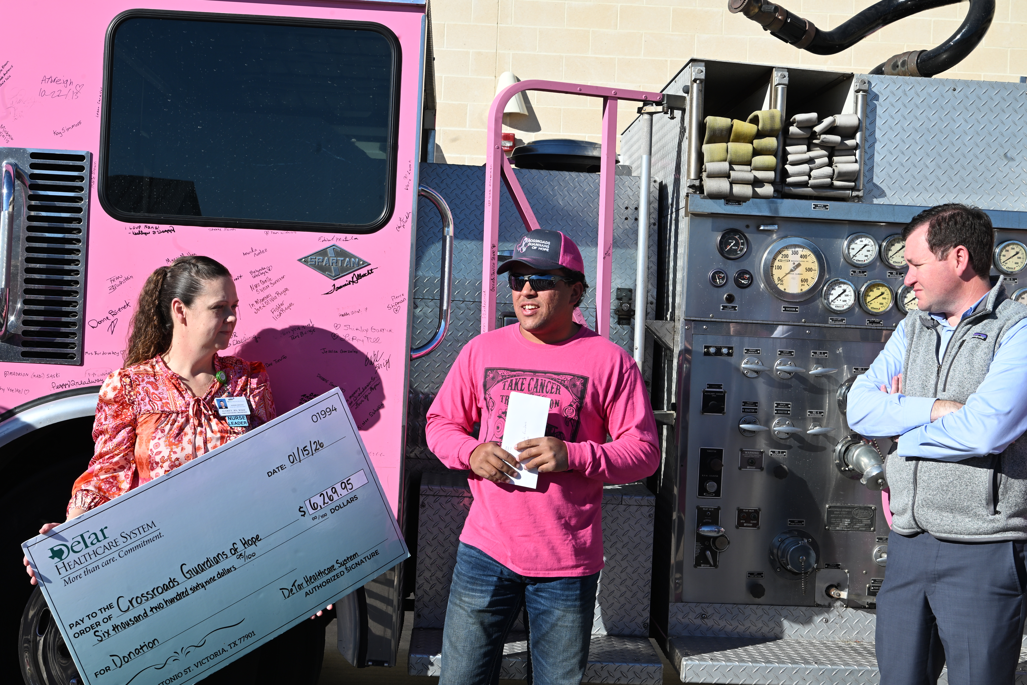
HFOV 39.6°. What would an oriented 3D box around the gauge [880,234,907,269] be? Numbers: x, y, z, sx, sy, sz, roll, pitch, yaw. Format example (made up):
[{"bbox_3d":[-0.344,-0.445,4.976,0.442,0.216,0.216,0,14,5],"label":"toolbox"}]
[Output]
[{"bbox_3d":[1.184,-0.280,4.386,0.103,0.103,0.034,3,-1,-4],"label":"gauge"}]

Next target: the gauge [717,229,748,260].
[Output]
[{"bbox_3d":[0.669,-0.300,4.354,0.093,0.093,0.028,3,-1,-4],"label":"gauge"}]

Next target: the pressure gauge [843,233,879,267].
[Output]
[{"bbox_3d":[1.067,-0.285,4.378,0.103,0.103,0.034,3,-1,-4],"label":"pressure gauge"}]

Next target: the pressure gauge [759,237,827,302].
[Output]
[{"bbox_3d":[0.855,-0.223,4.357,0.194,0.194,0.046,3,-1,-4],"label":"pressure gauge"}]

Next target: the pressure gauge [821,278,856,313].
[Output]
[{"bbox_3d":[0.996,-0.143,4.371,0.103,0.103,0.034,3,-1,-4],"label":"pressure gauge"}]

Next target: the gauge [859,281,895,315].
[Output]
[{"bbox_3d":[1.115,-0.139,4.379,0.103,0.103,0.034,3,-1,-4],"label":"gauge"}]

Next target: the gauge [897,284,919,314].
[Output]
[{"bbox_3d":[1.232,-0.135,4.387,0.103,0.103,0.034,3,-1,-4],"label":"gauge"}]

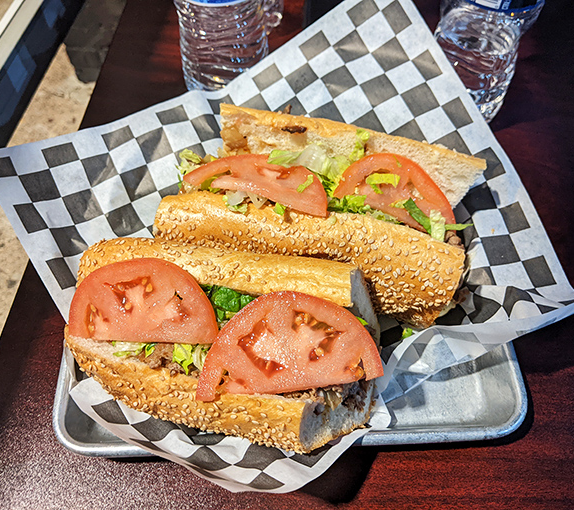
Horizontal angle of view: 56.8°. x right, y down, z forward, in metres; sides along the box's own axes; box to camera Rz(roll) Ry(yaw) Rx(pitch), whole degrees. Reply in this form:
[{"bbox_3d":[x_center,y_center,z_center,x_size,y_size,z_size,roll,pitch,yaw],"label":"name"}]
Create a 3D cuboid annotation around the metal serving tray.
[{"bbox_3d":[0.001,0.029,0.312,0.242,0.026,0.168,-2,58,-2],"label":"metal serving tray"}]

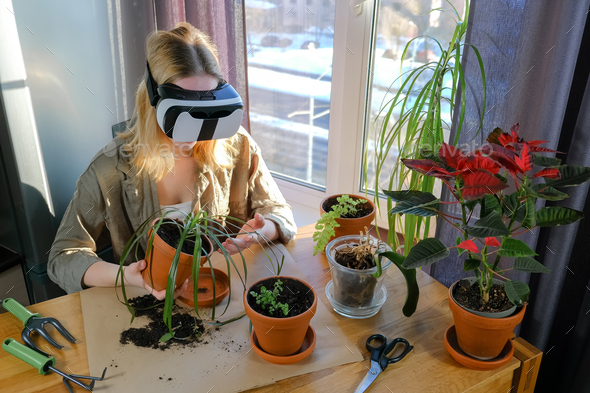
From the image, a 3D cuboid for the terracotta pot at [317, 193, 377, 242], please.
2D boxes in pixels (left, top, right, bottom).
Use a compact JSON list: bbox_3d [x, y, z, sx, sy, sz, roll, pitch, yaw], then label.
[{"bbox_3d":[0.139,0.078,1.438,0.144,0.116,0.144,1,26,0],"label":"terracotta pot"}]

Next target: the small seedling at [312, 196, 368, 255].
[{"bbox_3d":[0.121,0.072,1.407,0.140,0.110,0.120,1,26,0],"label":"small seedling"}]

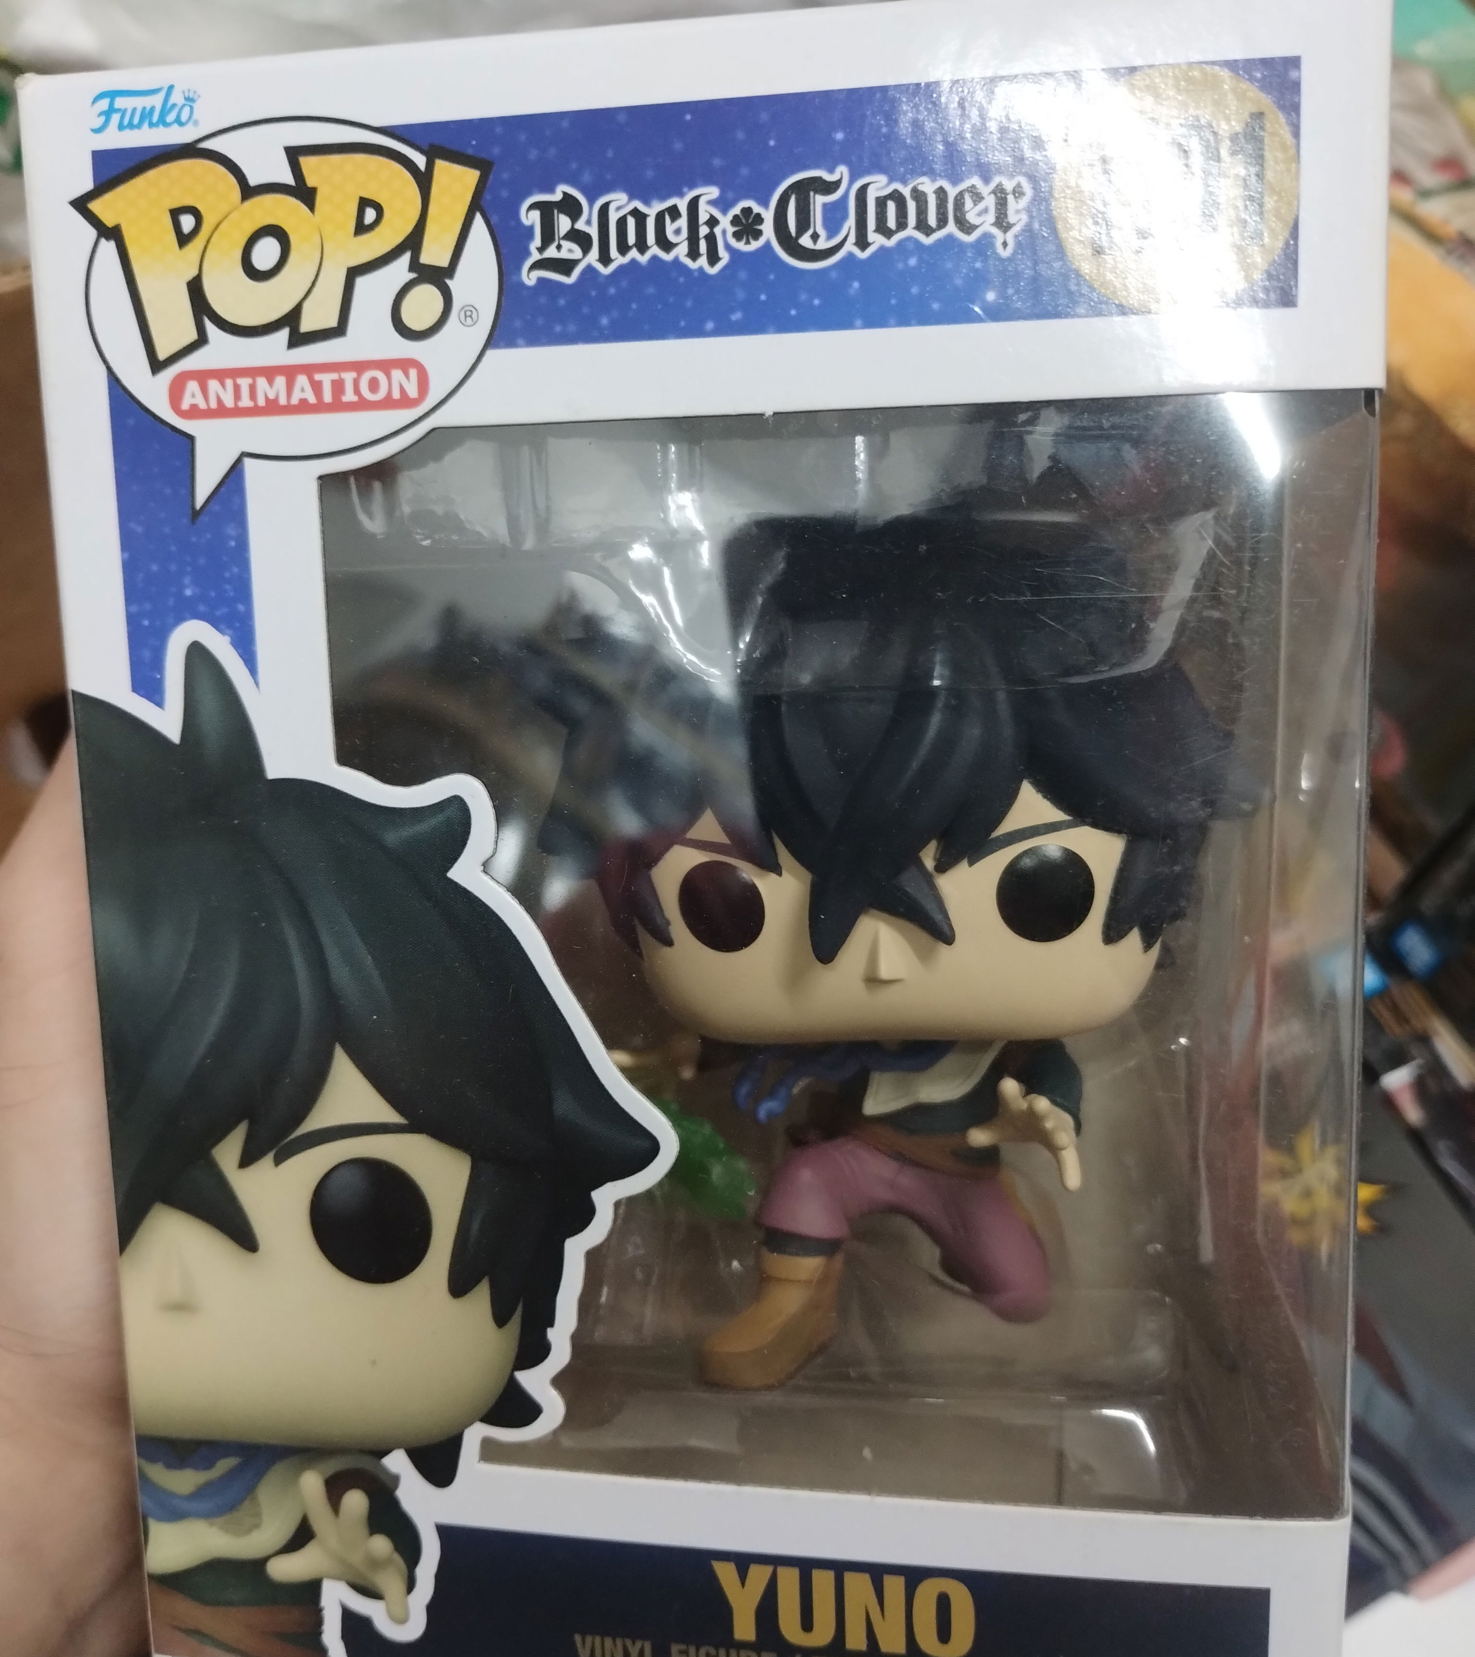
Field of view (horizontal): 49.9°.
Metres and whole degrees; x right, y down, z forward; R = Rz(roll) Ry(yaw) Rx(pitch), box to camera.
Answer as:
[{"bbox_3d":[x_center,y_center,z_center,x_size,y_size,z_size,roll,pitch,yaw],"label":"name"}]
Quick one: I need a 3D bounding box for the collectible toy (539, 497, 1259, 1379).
[{"bbox_3d":[0.016,0.014,0.181,0.083,0.100,0.068,0,8,10],"label":"collectible toy"}]

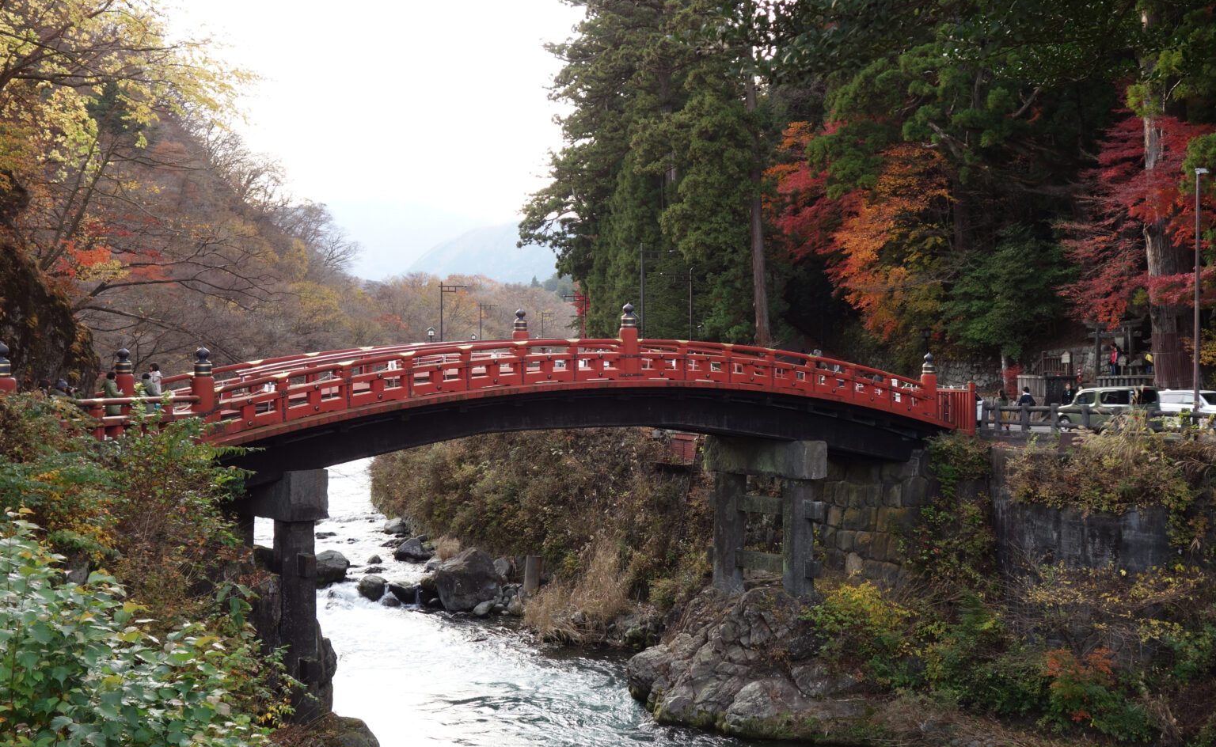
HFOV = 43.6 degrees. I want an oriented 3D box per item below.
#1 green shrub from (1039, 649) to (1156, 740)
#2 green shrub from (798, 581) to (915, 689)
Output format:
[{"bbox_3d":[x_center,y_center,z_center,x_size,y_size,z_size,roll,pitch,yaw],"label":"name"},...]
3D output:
[{"bbox_3d":[13.500,8.800,42.200,3.000,2.600,2.400,0,0,0],"label":"green shrub"},{"bbox_3d":[8.200,8.550,50.200,3.700,3.300,2.900,0,0,0],"label":"green shrub"}]

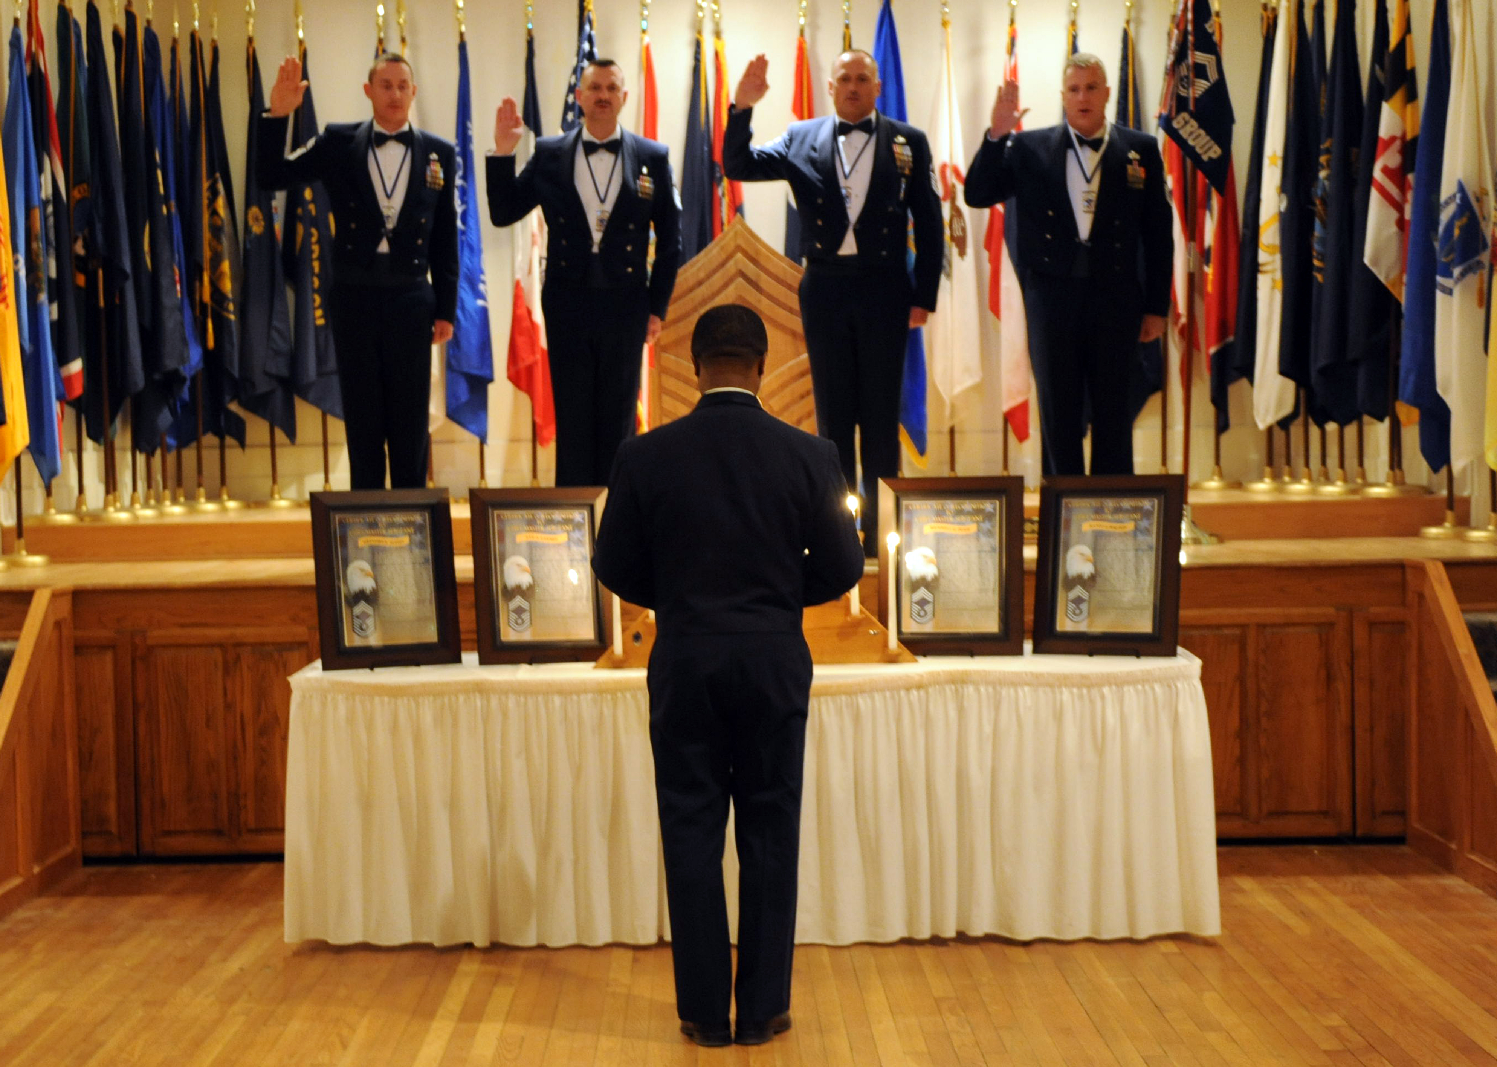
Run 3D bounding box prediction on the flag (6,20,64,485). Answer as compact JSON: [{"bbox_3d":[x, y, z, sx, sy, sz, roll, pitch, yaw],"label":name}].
[{"bbox_3d":[-2.965,-1.168,7.400,0.220,1.920,0.220,-1,4,-6],"label":"flag"}]

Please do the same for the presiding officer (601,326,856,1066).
[{"bbox_3d":[-0.048,0.307,4.390,0.630,1.740,0.480,-1,4,-1],"label":"presiding officer"}]

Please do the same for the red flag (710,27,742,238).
[{"bbox_3d":[-0.080,-1.406,8.126,0.240,1.810,0.200,-1,4,-1],"label":"red flag"}]

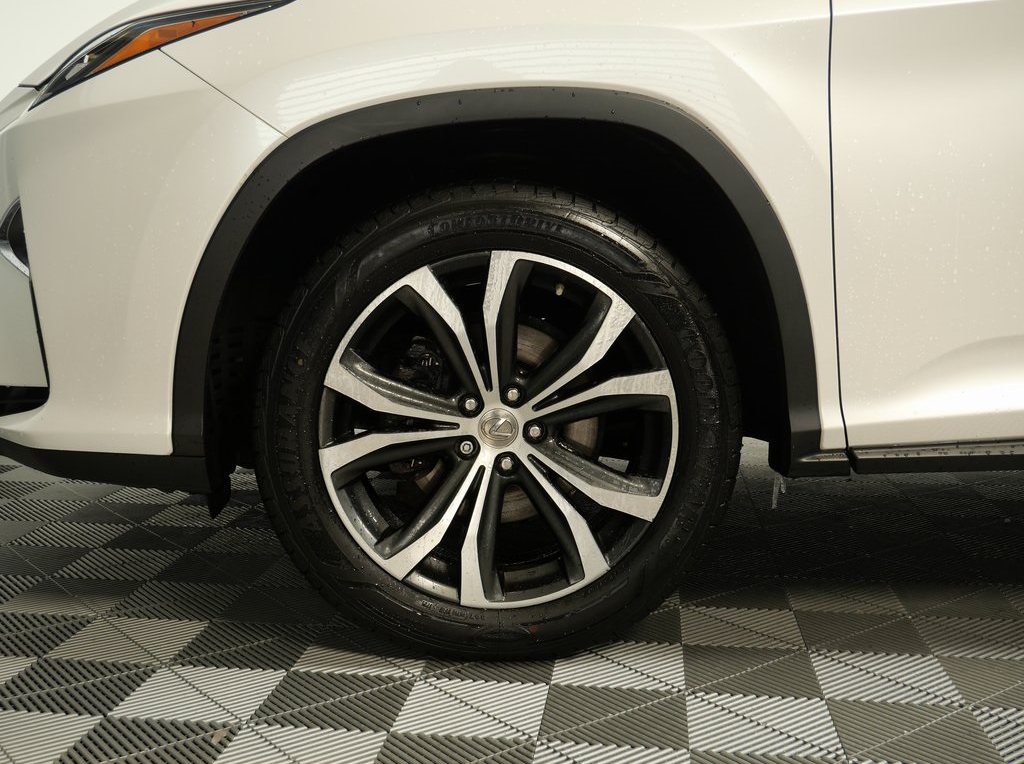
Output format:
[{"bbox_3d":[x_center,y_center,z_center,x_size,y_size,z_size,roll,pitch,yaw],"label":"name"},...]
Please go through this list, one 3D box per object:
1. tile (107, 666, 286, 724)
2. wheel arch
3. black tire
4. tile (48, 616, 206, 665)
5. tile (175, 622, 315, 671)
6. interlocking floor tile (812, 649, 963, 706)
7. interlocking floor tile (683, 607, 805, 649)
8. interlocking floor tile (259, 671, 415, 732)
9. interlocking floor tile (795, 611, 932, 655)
[{"bbox_3d":[-0.449,0.457,1.713,0.199,0.016,0.199,1,8,7],"label":"tile"},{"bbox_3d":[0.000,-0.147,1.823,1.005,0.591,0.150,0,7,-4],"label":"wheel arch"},{"bbox_3d":[-0.026,0.050,1.896,0.762,0.750,0.243,0,7,-3],"label":"black tire"},{"bbox_3d":[-0.623,0.427,1.932,0.199,0.016,0.199,1,8,7],"label":"tile"},{"bbox_3d":[-0.425,0.431,1.909,0.199,0.016,0.199,1,8,7],"label":"tile"},{"bbox_3d":[0.563,0.455,1.795,0.199,0.016,0.199,1,8,7],"label":"interlocking floor tile"},{"bbox_3d":[0.389,0.424,2.014,0.199,0.016,0.199,1,8,7],"label":"interlocking floor tile"},{"bbox_3d":[-0.251,0.462,1.690,0.199,0.016,0.199,1,8,7],"label":"interlocking floor tile"},{"bbox_3d":[0.586,0.429,1.991,0.199,0.016,0.199,1,8,7],"label":"interlocking floor tile"}]

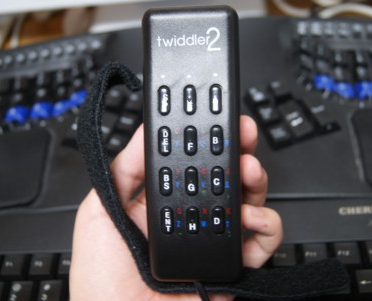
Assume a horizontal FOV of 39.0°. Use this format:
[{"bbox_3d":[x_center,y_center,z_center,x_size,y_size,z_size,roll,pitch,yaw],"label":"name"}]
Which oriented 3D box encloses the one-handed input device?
[{"bbox_3d":[0.004,-0.003,0.242,0.040,0.118,0.033,-1,7,0],"label":"one-handed input device"}]

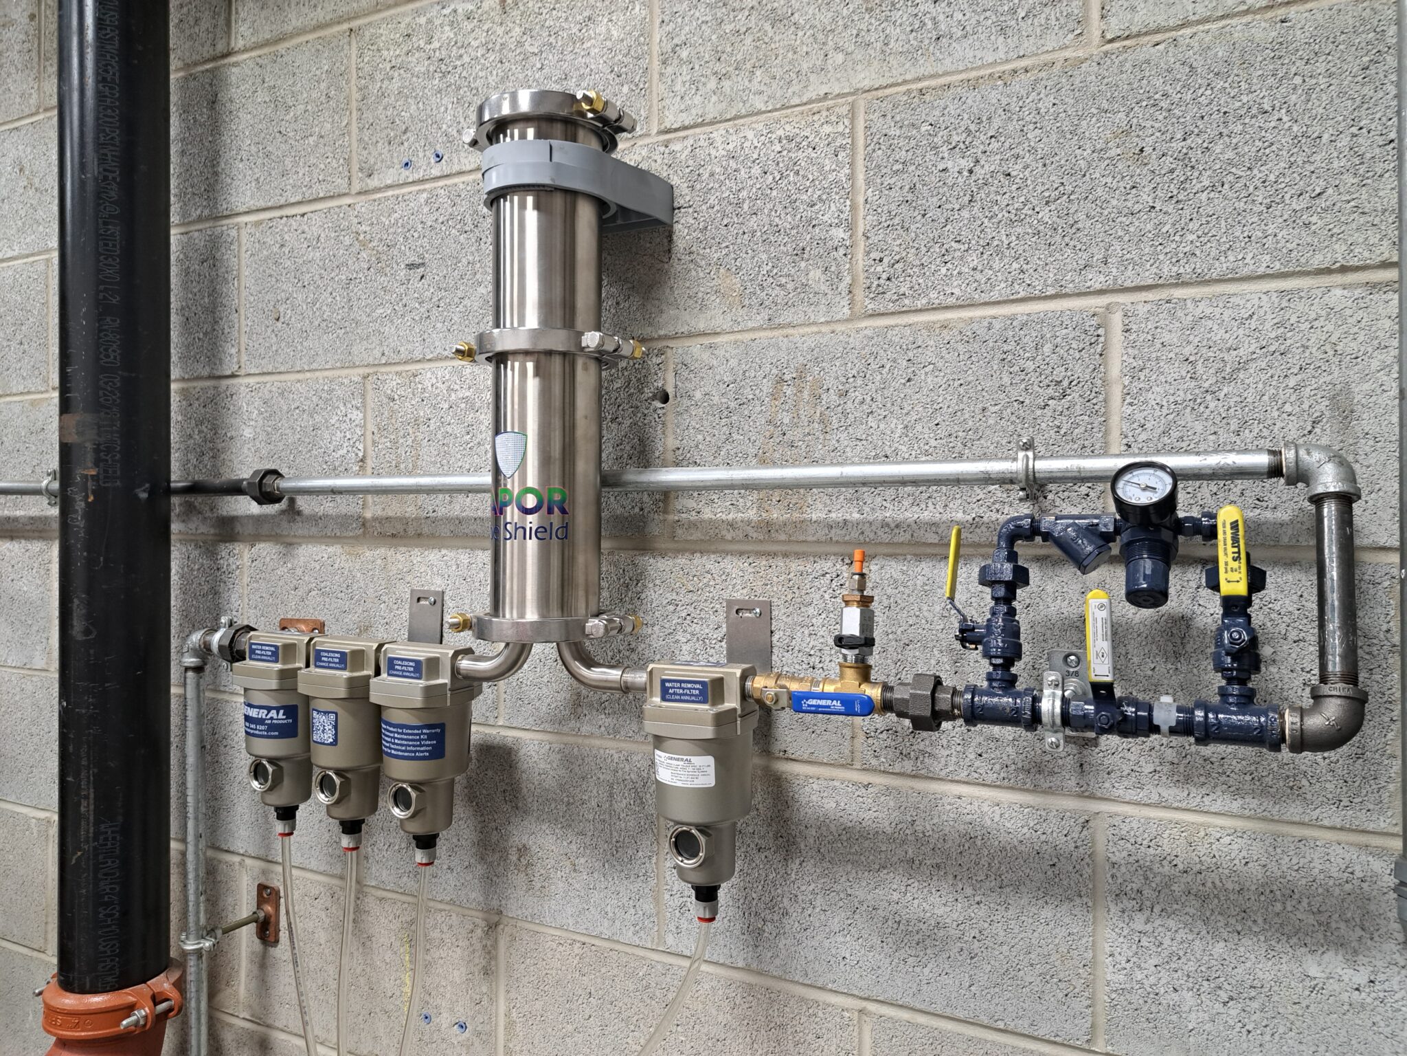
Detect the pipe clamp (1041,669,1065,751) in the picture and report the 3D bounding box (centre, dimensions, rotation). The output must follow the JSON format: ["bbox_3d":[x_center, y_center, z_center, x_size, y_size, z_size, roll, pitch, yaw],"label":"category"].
[{"bbox_3d":[0.256,0.133,0.713,0.015,0.058,0.032,0,1,27],"label":"pipe clamp"}]

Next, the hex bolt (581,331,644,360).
[{"bbox_3d":[-0.080,-0.164,0.877,0.015,0.015,0.075,0,1,33],"label":"hex bolt"}]

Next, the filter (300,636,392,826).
[{"bbox_3d":[-0.368,0.212,1.021,0.093,0.191,0.090,0,1,27],"label":"filter"}]

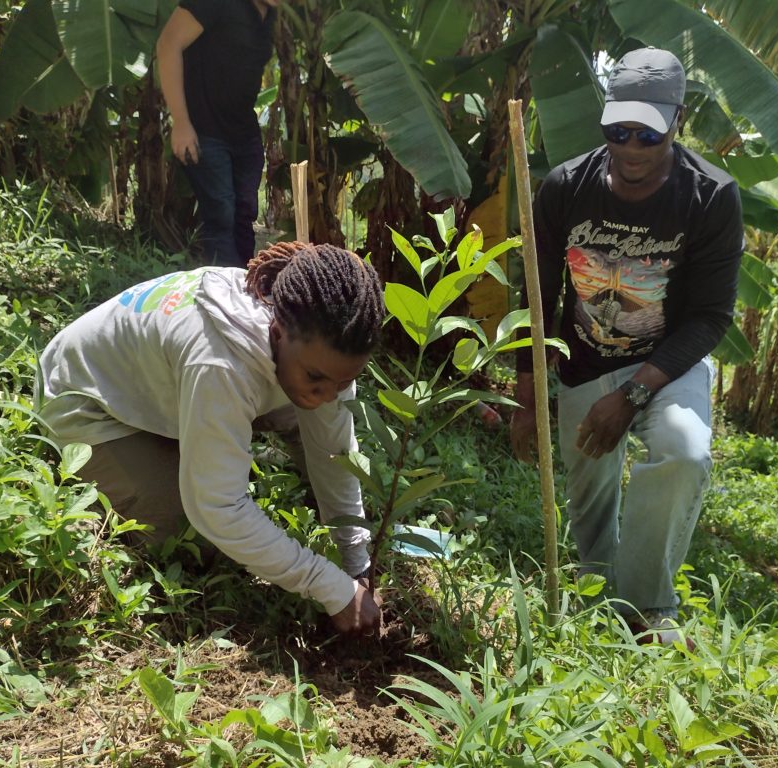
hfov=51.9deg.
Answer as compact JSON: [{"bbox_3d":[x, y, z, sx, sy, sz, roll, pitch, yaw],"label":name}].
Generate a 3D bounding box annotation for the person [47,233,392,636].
[{"bbox_3d":[-0.363,0.088,1.580,0.780,0.700,0.480,5,11,28],"label":"person"}]

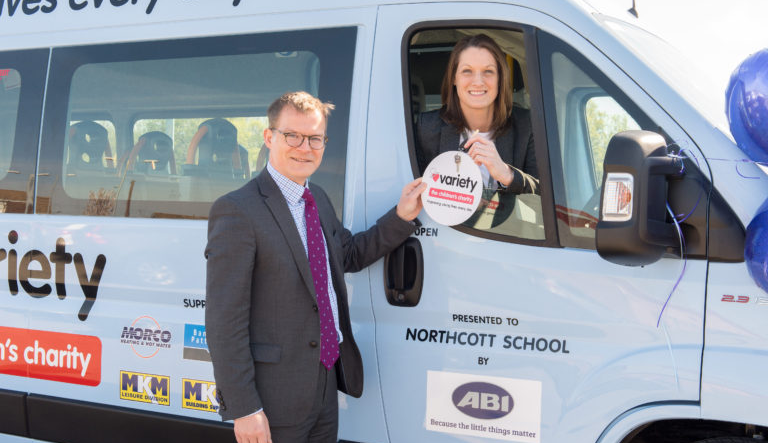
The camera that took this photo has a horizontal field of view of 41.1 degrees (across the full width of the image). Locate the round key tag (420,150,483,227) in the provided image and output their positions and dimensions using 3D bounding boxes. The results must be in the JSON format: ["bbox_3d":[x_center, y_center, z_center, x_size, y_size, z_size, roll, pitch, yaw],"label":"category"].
[{"bbox_3d":[0.205,-0.100,3.095,0.225,0.225,0.008,12,3,37],"label":"round key tag"}]

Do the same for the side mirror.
[{"bbox_3d":[0.715,-0.067,2.852,0.180,0.365,0.270,1,1,27],"label":"side mirror"}]

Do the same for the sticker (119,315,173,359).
[{"bbox_3d":[-0.876,0.427,3.771,0.234,0.154,0.006,1,1,27],"label":"sticker"}]

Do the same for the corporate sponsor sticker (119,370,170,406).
[{"bbox_3d":[-0.880,0.615,3.773,0.232,0.107,0.006,1,1,27],"label":"corporate sponsor sticker"}]

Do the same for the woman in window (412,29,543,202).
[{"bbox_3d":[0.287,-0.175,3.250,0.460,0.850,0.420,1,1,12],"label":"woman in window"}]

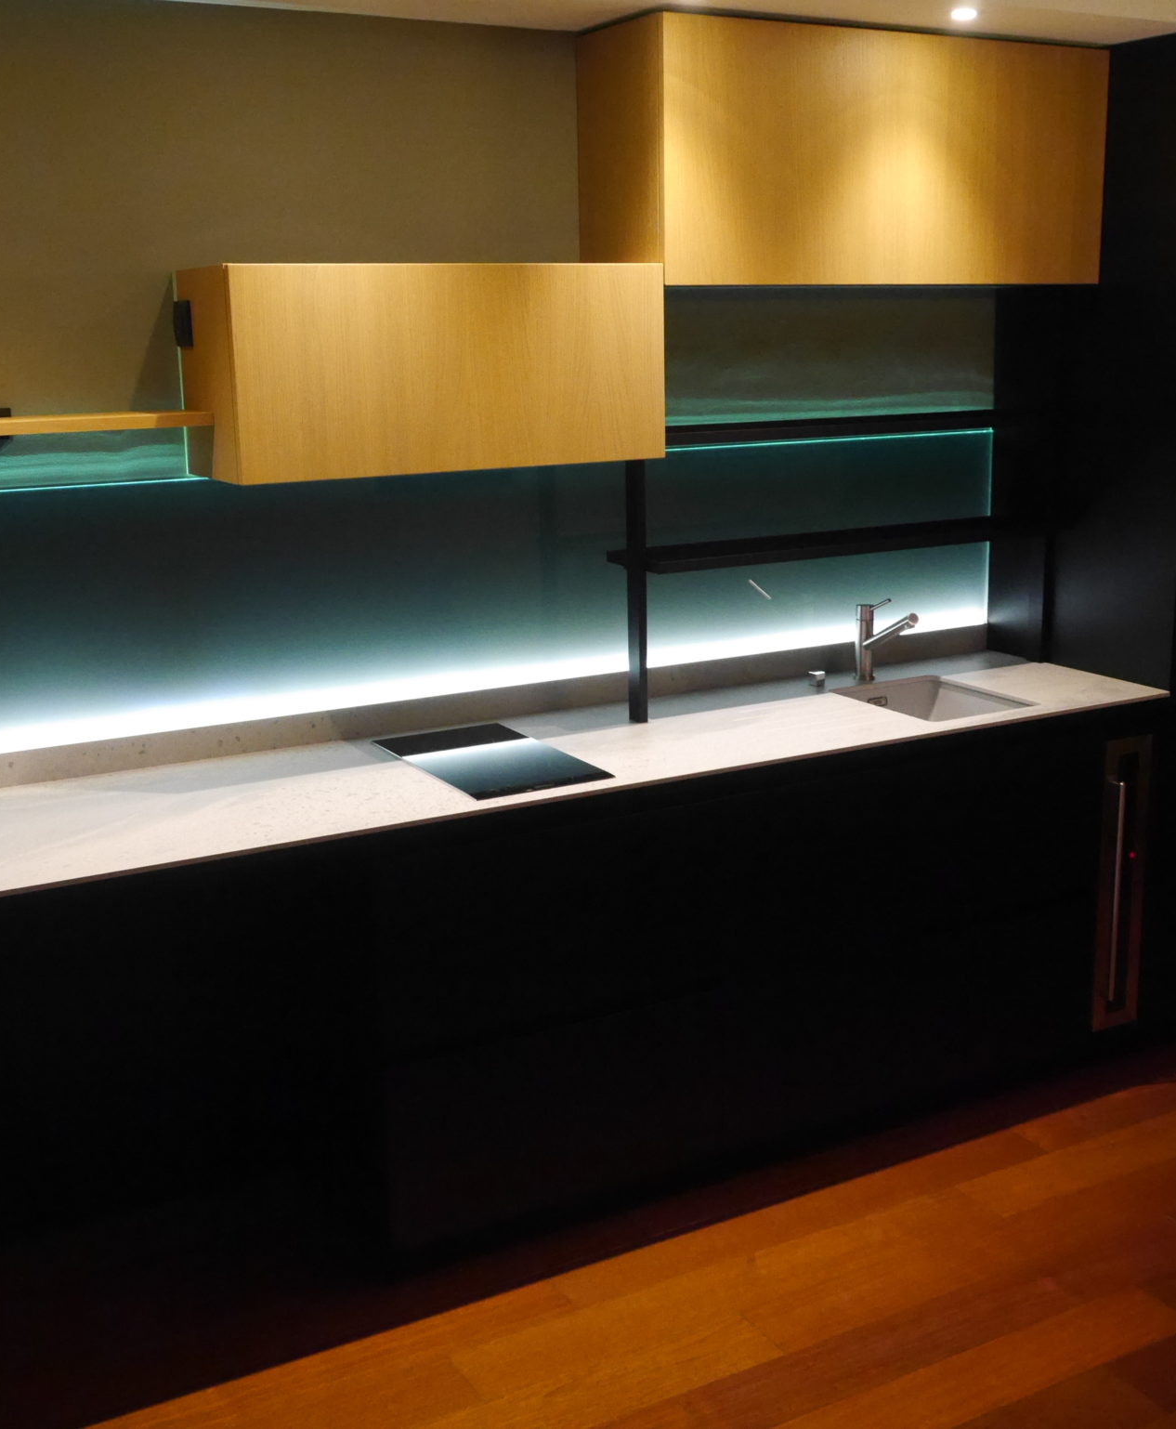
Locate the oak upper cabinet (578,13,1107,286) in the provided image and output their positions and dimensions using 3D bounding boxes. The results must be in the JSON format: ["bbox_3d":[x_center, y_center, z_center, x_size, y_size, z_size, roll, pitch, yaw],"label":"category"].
[{"bbox_3d":[0.591,-1.223,3.690,1.202,0.518,0.346,-8,15,-28],"label":"oak upper cabinet"}]

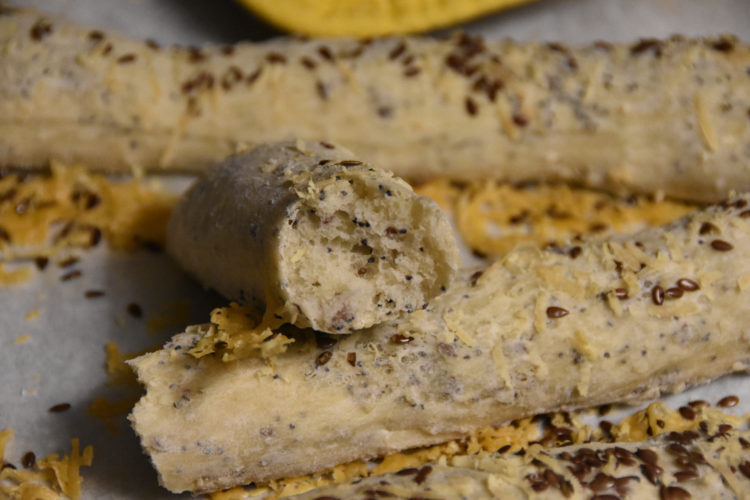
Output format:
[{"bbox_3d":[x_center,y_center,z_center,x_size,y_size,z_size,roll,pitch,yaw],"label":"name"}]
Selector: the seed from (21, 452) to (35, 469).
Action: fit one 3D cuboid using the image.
[{"bbox_3d":[-0.068,0.041,0.800,0.002,0.001,0.005,6,36,8],"label":"seed"}]

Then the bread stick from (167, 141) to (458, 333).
[{"bbox_3d":[-0.014,-0.003,0.810,0.035,0.033,0.065,-17,12,-22],"label":"bread stick"}]

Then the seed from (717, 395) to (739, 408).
[{"bbox_3d":[0.071,0.030,0.815,0.005,0.001,0.003,-22,42,-28],"label":"seed"}]

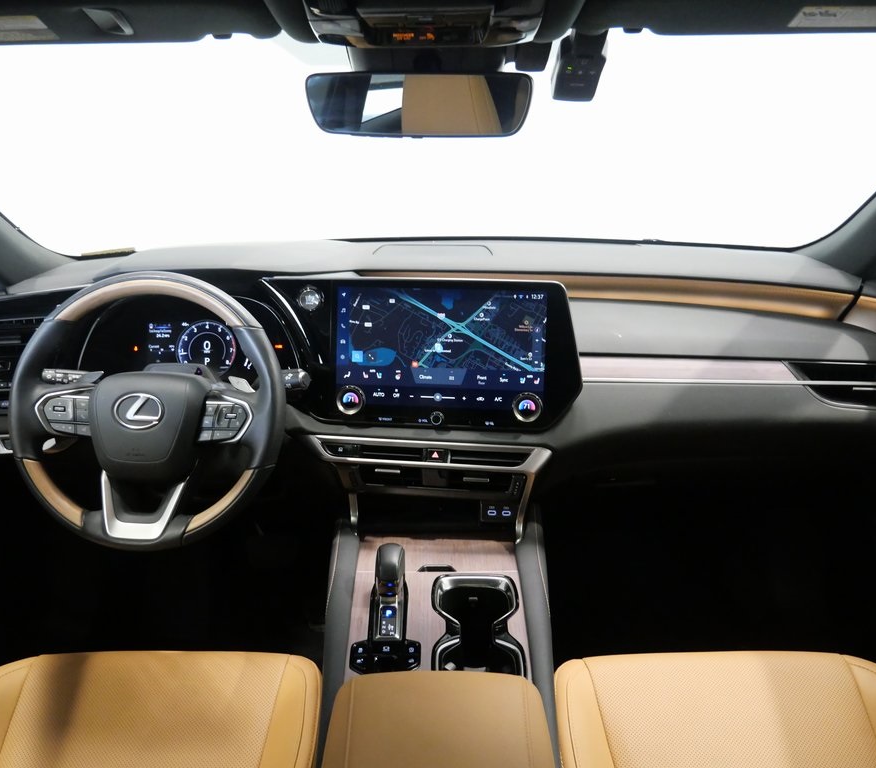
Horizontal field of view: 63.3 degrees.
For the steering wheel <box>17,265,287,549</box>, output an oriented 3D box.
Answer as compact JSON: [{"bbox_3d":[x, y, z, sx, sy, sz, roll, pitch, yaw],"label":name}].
[{"bbox_3d":[-0.387,0.033,0.945,0.365,0.365,0.110,2,-3,0],"label":"steering wheel"}]

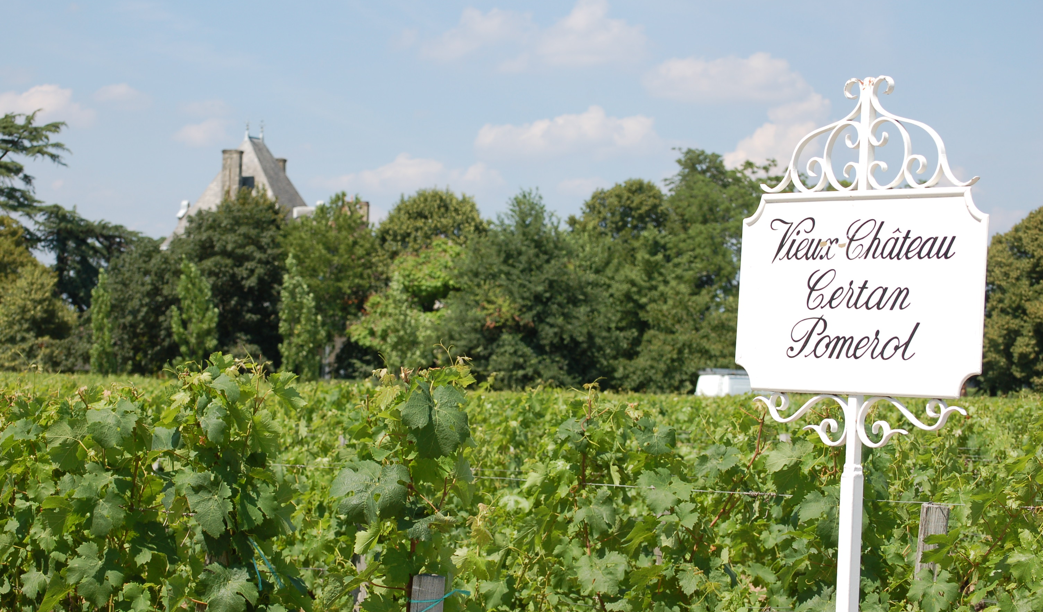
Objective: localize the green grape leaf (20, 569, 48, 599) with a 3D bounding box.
[{"bbox_3d":[-1.170,0.667,5.700,0.068,0.078,0.030,1,-20,10],"label":"green grape leaf"}]

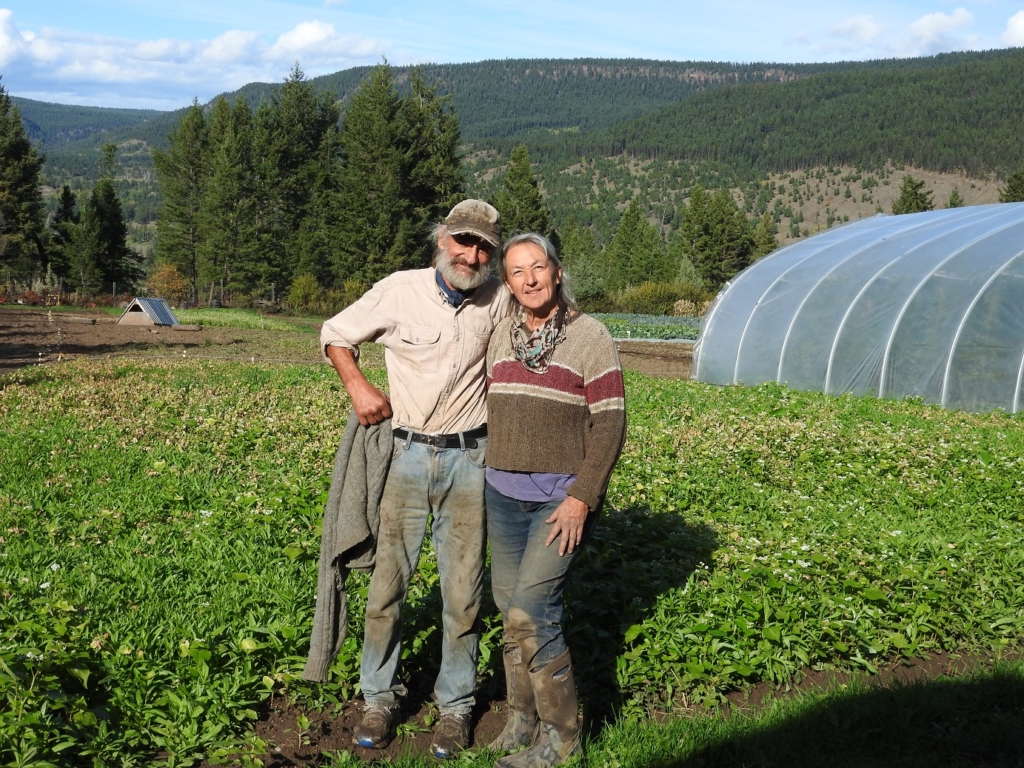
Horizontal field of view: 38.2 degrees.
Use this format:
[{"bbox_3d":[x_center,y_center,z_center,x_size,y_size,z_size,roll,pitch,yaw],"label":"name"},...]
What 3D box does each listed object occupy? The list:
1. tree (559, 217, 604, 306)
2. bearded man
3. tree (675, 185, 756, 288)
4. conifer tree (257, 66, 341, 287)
[{"bbox_3d":[3.879,-7.040,85.000,3.000,5.100,3.000,0,4,0],"label":"tree"},{"bbox_3d":[-0.310,0.295,4.800,0.660,1.770,0.430,0,4,3],"label":"bearded man"},{"bbox_3d":[12.107,-8.538,88.000,4.900,6.800,4.700,0,4,0],"label":"tree"},{"bbox_3d":[-12.269,-11.695,85.000,4.800,13.200,4.800,0,4,0],"label":"conifer tree"}]

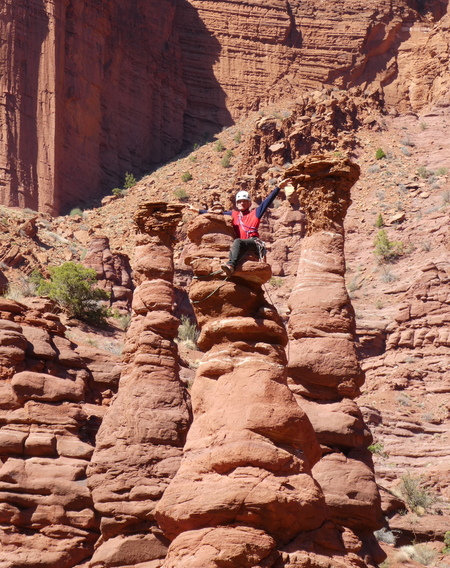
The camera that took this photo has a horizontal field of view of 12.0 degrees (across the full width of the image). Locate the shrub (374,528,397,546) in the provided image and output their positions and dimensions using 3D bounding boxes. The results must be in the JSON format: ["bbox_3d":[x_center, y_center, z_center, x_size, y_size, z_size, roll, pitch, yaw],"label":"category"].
[{"bbox_3d":[2.726,4.288,36.500,0.374,0.264,0.355,0,-4,0],"label":"shrub"}]

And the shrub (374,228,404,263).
[{"bbox_3d":[3.956,-0.931,52.000,0.677,0.798,0.644,0,-4,0],"label":"shrub"}]

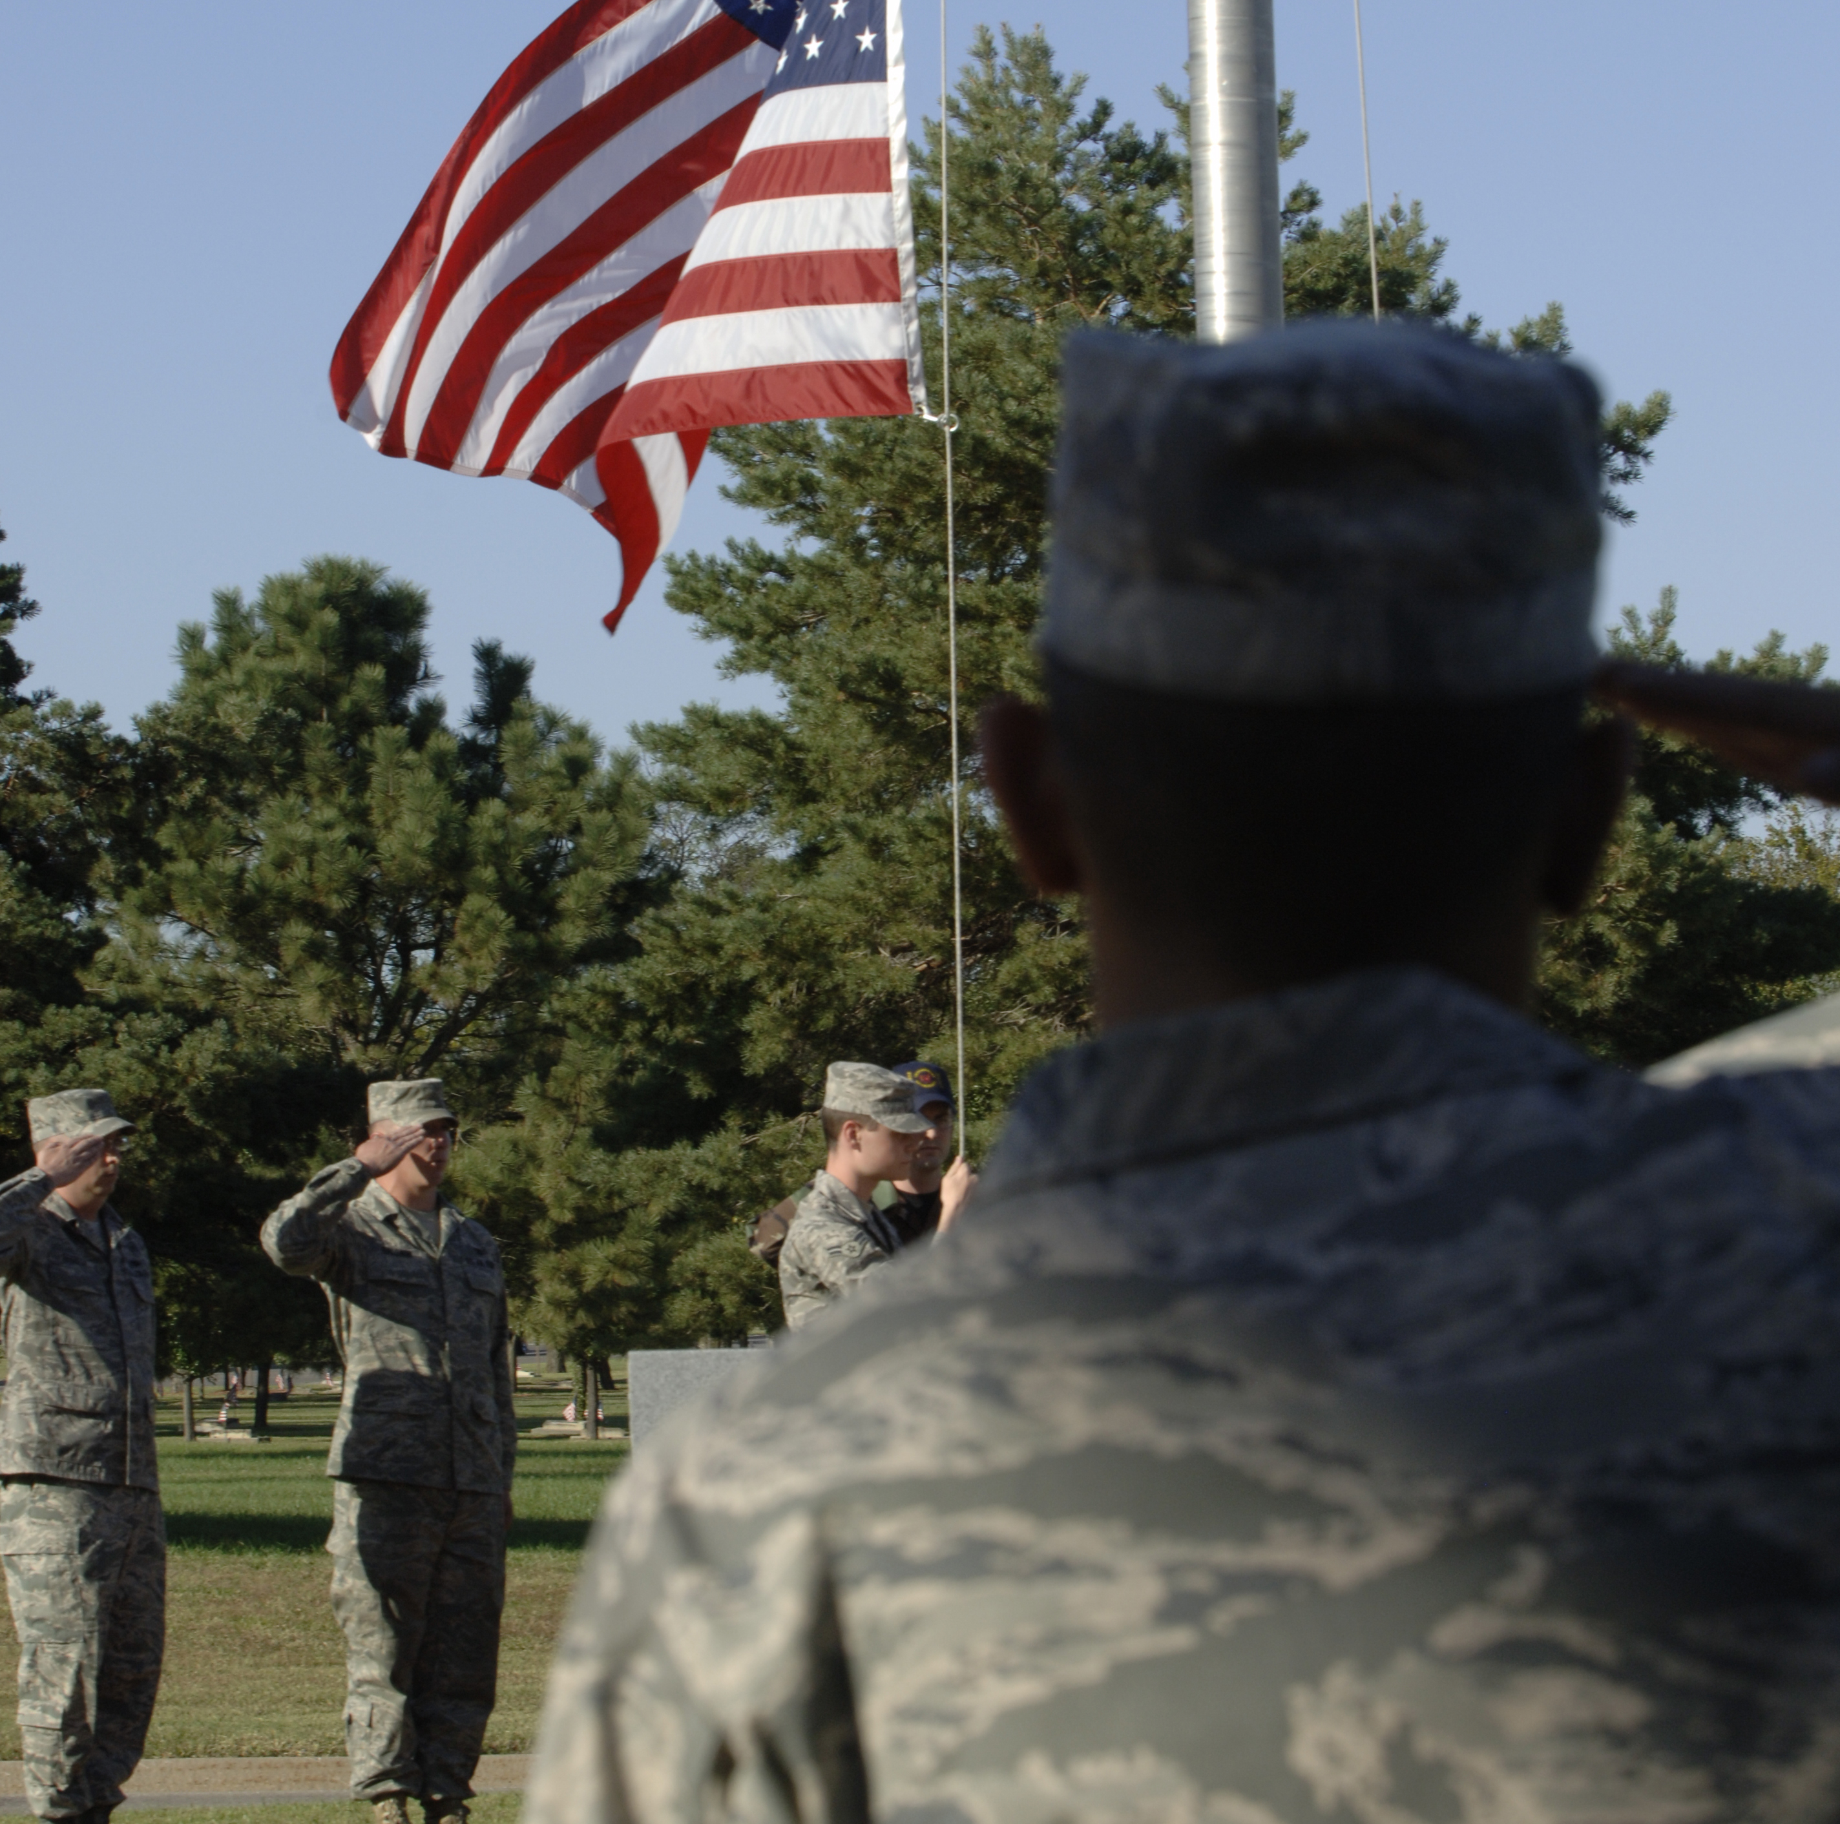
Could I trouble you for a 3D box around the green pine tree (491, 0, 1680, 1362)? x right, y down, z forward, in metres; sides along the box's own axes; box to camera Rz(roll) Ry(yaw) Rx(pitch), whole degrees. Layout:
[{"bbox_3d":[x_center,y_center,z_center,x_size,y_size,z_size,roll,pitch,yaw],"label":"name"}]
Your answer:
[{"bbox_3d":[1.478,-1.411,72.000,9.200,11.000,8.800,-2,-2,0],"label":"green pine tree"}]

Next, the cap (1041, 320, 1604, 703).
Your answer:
[{"bbox_3d":[0.130,-0.130,2.970,0.183,0.125,0.255,1,3,-4],"label":"cap"}]

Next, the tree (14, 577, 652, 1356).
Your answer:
[{"bbox_3d":[-4.604,0.634,72.000,5.000,6.900,4.900,-2,-2,0],"label":"tree"}]

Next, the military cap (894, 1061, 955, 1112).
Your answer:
[{"bbox_3d":[0.008,0.411,21.500,0.175,0.140,0.265,-1,-2,-17],"label":"military cap"}]

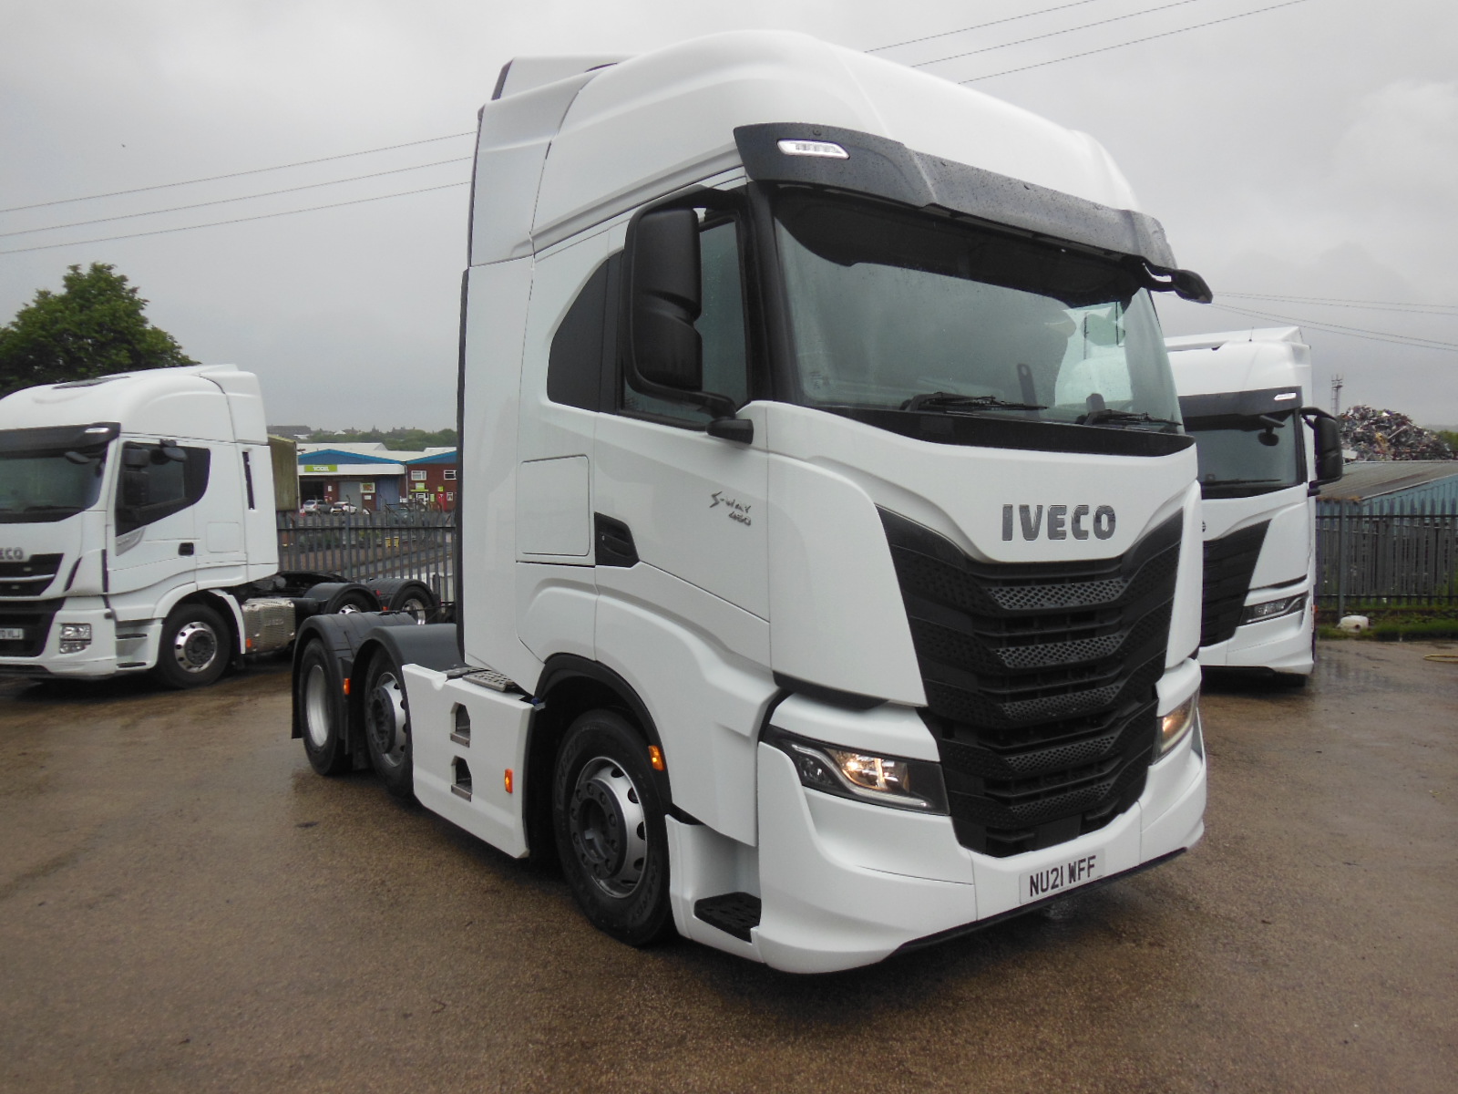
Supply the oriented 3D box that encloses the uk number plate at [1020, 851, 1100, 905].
[{"bbox_3d":[1.278,1.249,4.000,0.520,0.111,0.015,-1,1,-37],"label":"uk number plate"}]

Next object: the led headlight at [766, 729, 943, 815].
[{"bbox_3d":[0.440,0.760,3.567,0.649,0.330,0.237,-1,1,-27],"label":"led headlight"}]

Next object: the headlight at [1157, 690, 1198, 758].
[{"bbox_3d":[1.924,0.734,4.668,0.237,0.330,0.649,0,1,43],"label":"headlight"}]

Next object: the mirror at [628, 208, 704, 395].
[{"bbox_3d":[-0.203,-0.826,3.587,0.240,0.615,0.160,-1,1,-27],"label":"mirror"}]

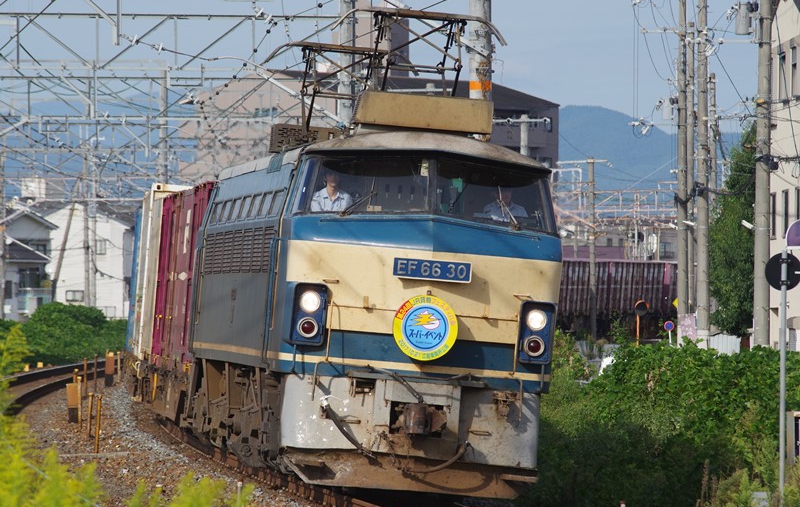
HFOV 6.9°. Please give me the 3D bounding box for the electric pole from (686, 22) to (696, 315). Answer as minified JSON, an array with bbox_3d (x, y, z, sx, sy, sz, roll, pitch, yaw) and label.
[{"bbox_3d":[10.066,-2.036,230.000,0.310,12.000,0.310,0,0,0],"label":"electric pole"}]

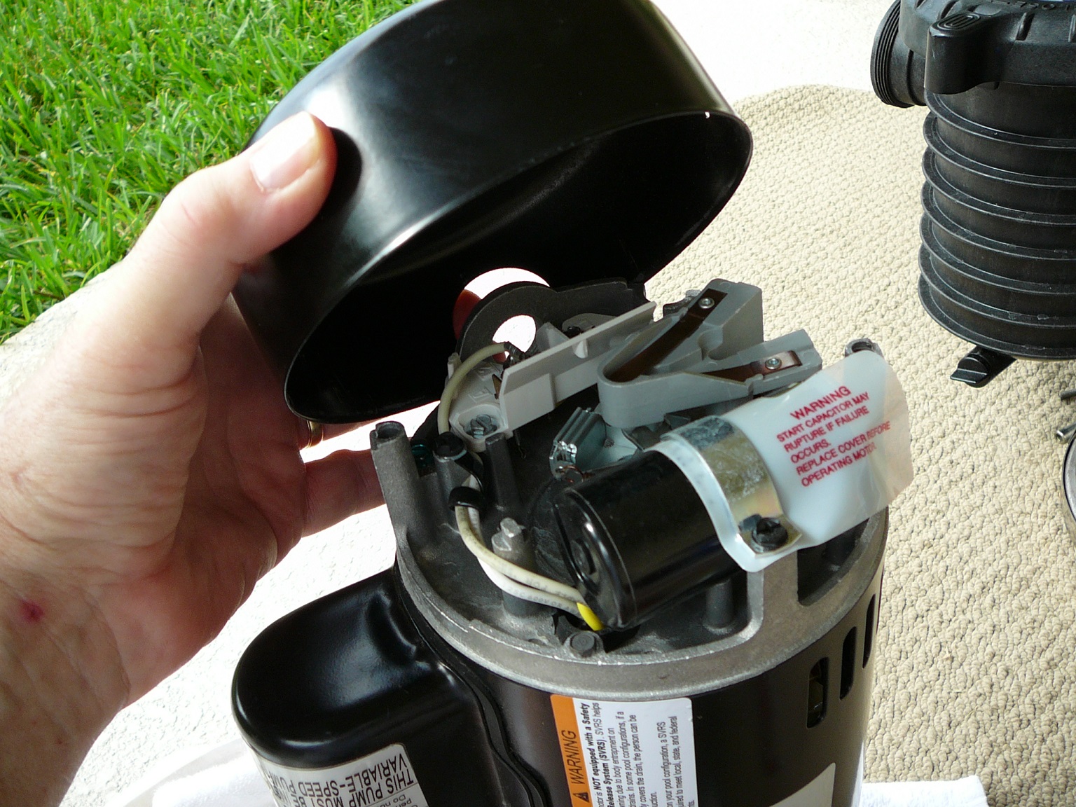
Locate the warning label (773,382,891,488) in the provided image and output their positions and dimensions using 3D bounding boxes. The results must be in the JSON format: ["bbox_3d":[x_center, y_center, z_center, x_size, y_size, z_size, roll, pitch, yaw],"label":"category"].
[{"bbox_3d":[0.075,0.008,0.277,0.030,0.003,0.019,-24,76,-16],"label":"warning label"}]

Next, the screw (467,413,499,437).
[{"bbox_3d":[-0.016,0.006,0.303,0.008,0.005,0.008,-10,40,0],"label":"screw"}]

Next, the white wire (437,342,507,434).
[{"bbox_3d":[-0.020,-0.006,0.316,0.010,0.013,0.036,15,46,27],"label":"white wire"}]

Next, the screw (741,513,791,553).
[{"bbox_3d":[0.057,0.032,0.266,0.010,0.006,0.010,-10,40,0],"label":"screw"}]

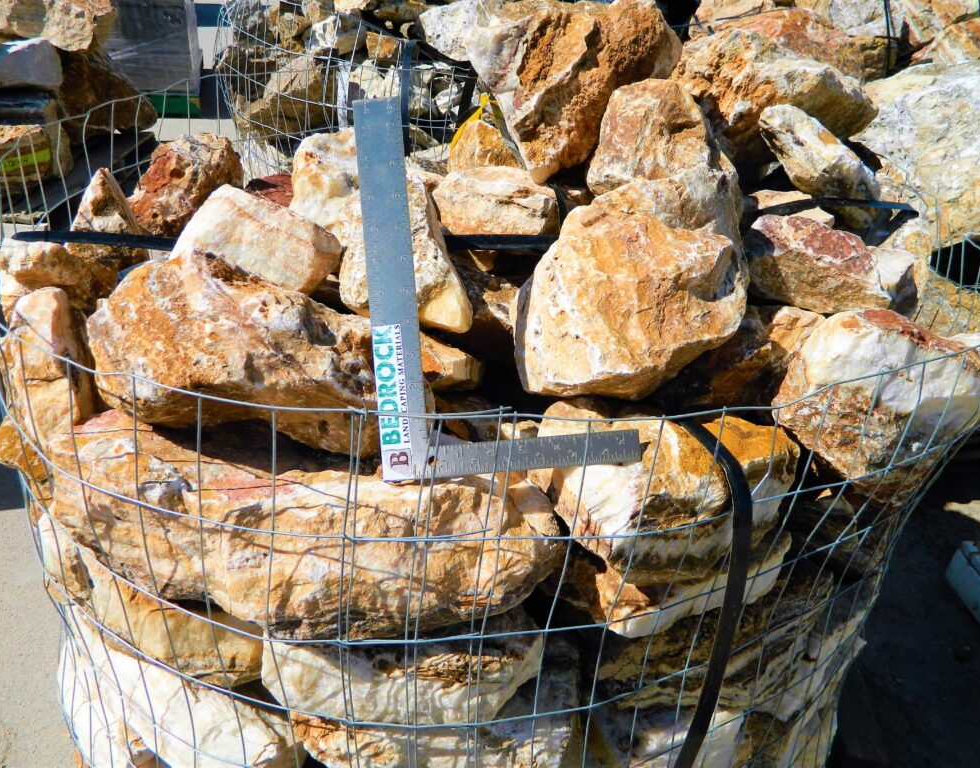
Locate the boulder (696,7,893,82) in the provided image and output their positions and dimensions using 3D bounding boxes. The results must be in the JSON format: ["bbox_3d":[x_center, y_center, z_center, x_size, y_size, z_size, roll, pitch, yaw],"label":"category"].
[{"bbox_3d":[0.544,-0.602,1.500,0.335,0.140,0.220,4,33,0],"label":"boulder"}]

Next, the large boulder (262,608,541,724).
[{"bbox_3d":[-0.079,0.218,0.735,0.235,0.110,0.135,4,33,0],"label":"large boulder"}]

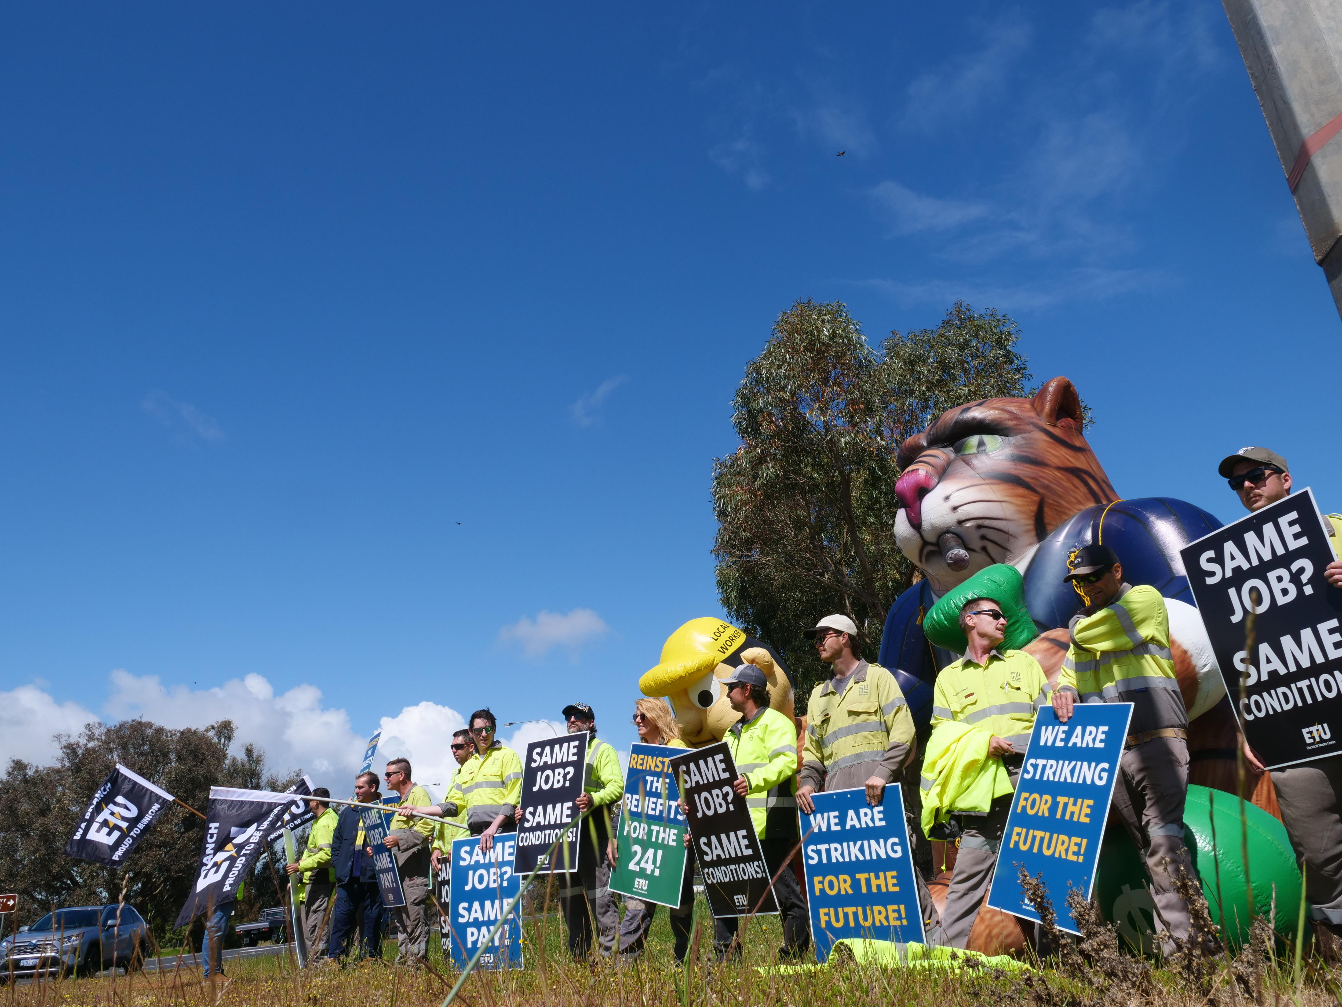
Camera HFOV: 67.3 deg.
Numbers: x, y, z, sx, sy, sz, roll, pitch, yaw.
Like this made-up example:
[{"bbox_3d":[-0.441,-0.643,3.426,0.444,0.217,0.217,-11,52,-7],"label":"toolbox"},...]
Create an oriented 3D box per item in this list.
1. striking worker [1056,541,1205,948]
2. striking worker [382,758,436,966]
[{"bbox_3d":[2.028,1.040,4.498,0.500,1.810,0.600,5,-23,-20],"label":"striking worker"},{"bbox_3d":[-2.423,3.261,9.300,0.480,1.800,0.520,8,-24,-26],"label":"striking worker"}]

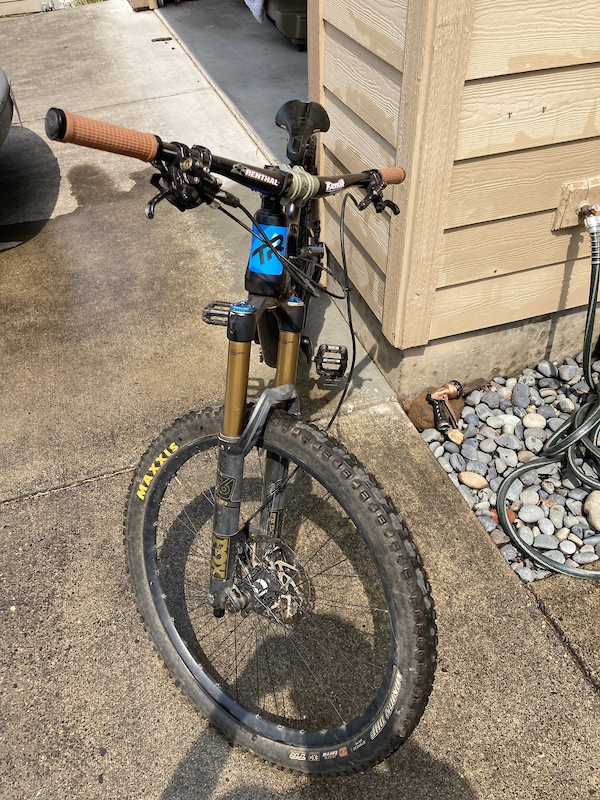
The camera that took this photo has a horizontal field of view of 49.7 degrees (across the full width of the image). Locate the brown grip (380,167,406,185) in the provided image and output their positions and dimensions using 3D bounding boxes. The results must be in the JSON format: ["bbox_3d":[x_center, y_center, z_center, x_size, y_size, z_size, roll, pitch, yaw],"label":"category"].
[{"bbox_3d":[0.182,-0.454,1.314,0.034,0.034,0.132,19,27,24],"label":"brown grip"}]

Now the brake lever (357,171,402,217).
[{"bbox_3d":[0.151,-0.391,1.236,0.065,0.085,0.145,23,24,31],"label":"brake lever"}]

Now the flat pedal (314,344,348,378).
[{"bbox_3d":[0.101,-0.122,2.030,0.102,0.022,0.102,6,62,2],"label":"flat pedal"}]

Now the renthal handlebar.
[{"bbox_3d":[-0.013,-0.366,1.036,0.090,0.075,0.815,23,24,31],"label":"renthal handlebar"}]

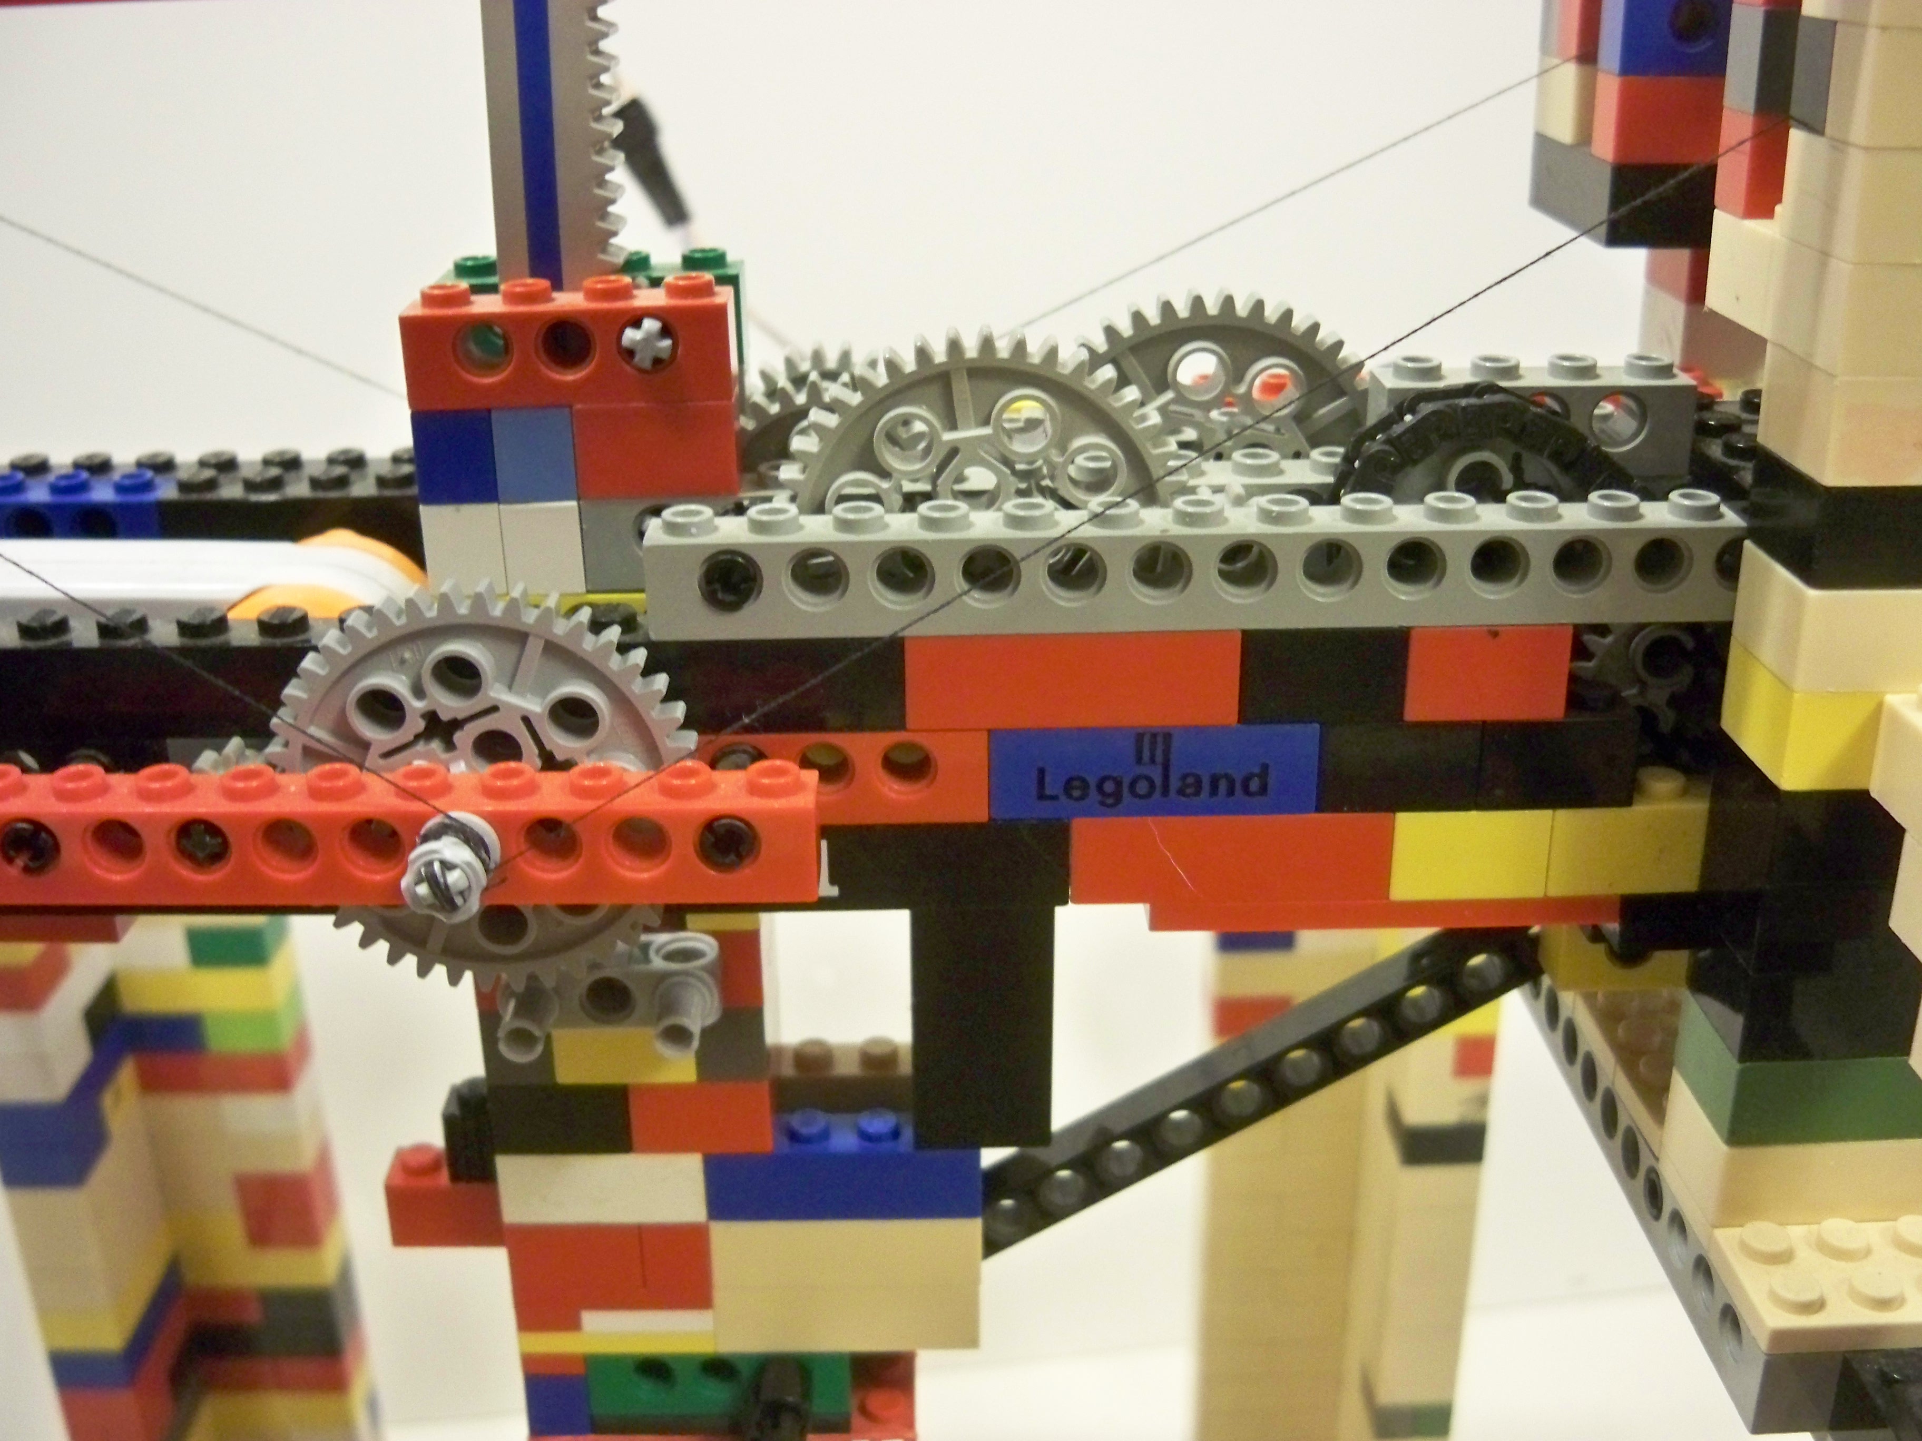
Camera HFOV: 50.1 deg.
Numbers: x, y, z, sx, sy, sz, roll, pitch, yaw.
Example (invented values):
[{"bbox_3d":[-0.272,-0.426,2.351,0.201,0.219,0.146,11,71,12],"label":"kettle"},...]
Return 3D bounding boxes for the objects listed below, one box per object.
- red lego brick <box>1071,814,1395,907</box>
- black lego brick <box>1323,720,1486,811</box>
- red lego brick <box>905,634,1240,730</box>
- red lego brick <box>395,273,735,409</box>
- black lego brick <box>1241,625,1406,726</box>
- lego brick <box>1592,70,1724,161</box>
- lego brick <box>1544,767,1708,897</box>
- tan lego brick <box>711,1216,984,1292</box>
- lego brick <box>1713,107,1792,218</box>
[{"bbox_3d":[0.027,0.012,0.206,0.032,0.010,0.008,-1,22,-1],"label":"red lego brick"},{"bbox_3d":[0.043,0.003,0.204,0.016,0.010,0.008,-1,22,-1],"label":"black lego brick"},{"bbox_3d":[0.011,-0.006,0.200,0.032,0.011,0.008,-1,22,-1],"label":"red lego brick"},{"bbox_3d":[-0.038,-0.037,0.203,0.032,0.011,0.008,-1,22,-1],"label":"red lego brick"},{"bbox_3d":[0.035,-0.006,0.200,0.016,0.010,0.008,-1,22,-1],"label":"black lego brick"},{"bbox_3d":[0.082,-0.068,0.233,0.019,0.010,0.008,-1,22,-1],"label":"lego brick"},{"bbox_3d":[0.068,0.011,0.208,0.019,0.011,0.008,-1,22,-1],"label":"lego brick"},{"bbox_3d":[-0.013,0.061,0.243,0.032,0.010,0.008,-1,22,-1],"label":"tan lego brick"},{"bbox_3d":[0.081,-0.053,0.196,0.016,0.010,0.008,-1,22,-1],"label":"lego brick"}]

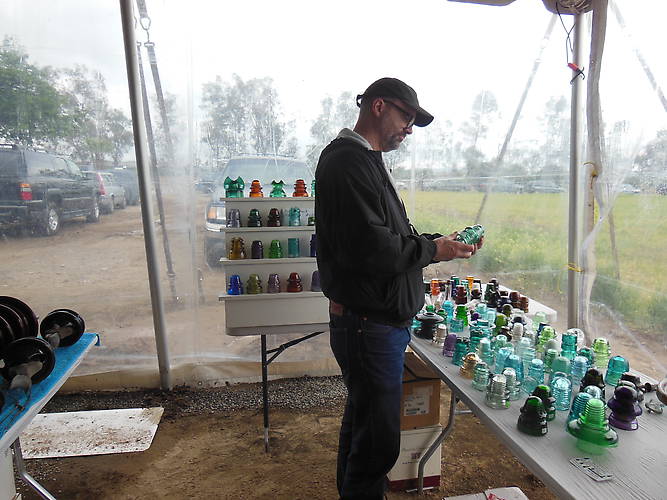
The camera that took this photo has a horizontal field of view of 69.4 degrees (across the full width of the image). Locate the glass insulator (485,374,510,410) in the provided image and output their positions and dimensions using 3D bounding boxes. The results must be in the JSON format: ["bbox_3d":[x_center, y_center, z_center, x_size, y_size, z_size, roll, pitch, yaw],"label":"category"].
[{"bbox_3d":[0.554,0.472,1.615,0.072,0.099,0.072,0,8,0],"label":"glass insulator"}]

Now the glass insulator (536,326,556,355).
[{"bbox_3d":[0.910,0.383,2.052,0.079,0.105,0.079,0,8,0],"label":"glass insulator"}]

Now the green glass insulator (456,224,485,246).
[{"bbox_3d":[0.508,-0.055,1.780,0.105,0.072,0.072,-26,0,-12],"label":"green glass insulator"}]

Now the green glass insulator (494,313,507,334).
[{"bbox_3d":[0.791,0.355,2.279,0.069,0.101,0.069,0,8,0],"label":"green glass insulator"}]

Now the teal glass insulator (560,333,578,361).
[{"bbox_3d":[0.981,0.402,1.999,0.060,0.108,0.060,0,9,0],"label":"teal glass insulator"}]

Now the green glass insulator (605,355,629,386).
[{"bbox_3d":[1.062,0.448,1.800,0.079,0.101,0.079,0,7,0],"label":"green glass insulator"}]

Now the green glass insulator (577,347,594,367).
[{"bbox_3d":[1.020,0.434,1.935,0.070,0.092,0.070,0,7,0],"label":"green glass insulator"}]

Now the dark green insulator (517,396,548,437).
[{"bbox_3d":[0.602,0.492,1.449,0.086,0.099,0.086,0,9,0],"label":"dark green insulator"}]

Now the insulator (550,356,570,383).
[{"bbox_3d":[0.852,0.449,1.800,0.073,0.098,0.073,0,7,0],"label":"insulator"}]

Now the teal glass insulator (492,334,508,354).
[{"bbox_3d":[0.700,0.406,2.000,0.076,0.100,0.076,0,9,0],"label":"teal glass insulator"}]

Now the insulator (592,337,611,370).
[{"bbox_3d":[1.085,0.410,1.941,0.066,0.110,0.066,0,9,0],"label":"insulator"}]

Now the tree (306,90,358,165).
[{"bbox_3d":[0.350,-11.200,52.000,7.000,12.000,7.000,0,7,0],"label":"tree"}]

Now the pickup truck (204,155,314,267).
[{"bbox_3d":[-1.335,-0.950,9.957,2.000,1.920,5.600,-2,8,-9],"label":"pickup truck"}]

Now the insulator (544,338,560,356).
[{"bbox_3d":[0.909,0.421,1.990,0.068,0.095,0.068,0,8,0],"label":"insulator"}]

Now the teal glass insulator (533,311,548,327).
[{"bbox_3d":[1.004,0.353,2.334,0.075,0.102,0.075,0,9,0],"label":"teal glass insulator"}]

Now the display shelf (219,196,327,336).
[{"bbox_3d":[-0.255,0.036,2.626,0.700,0.640,0.450,-1,9,-9],"label":"display shelf"}]

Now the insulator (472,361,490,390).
[{"bbox_3d":[0.536,0.456,1.744,0.061,0.096,0.061,0,8,0],"label":"insulator"}]

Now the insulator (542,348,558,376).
[{"bbox_3d":[0.862,0.438,1.895,0.060,0.092,0.060,0,8,0],"label":"insulator"}]

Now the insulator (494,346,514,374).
[{"bbox_3d":[0.674,0.435,1.890,0.068,0.097,0.068,0,8,0],"label":"insulator"}]

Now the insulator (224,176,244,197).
[{"bbox_3d":[-0.594,-0.376,2.900,0.122,0.126,0.105,-1,7,-10],"label":"insulator"}]

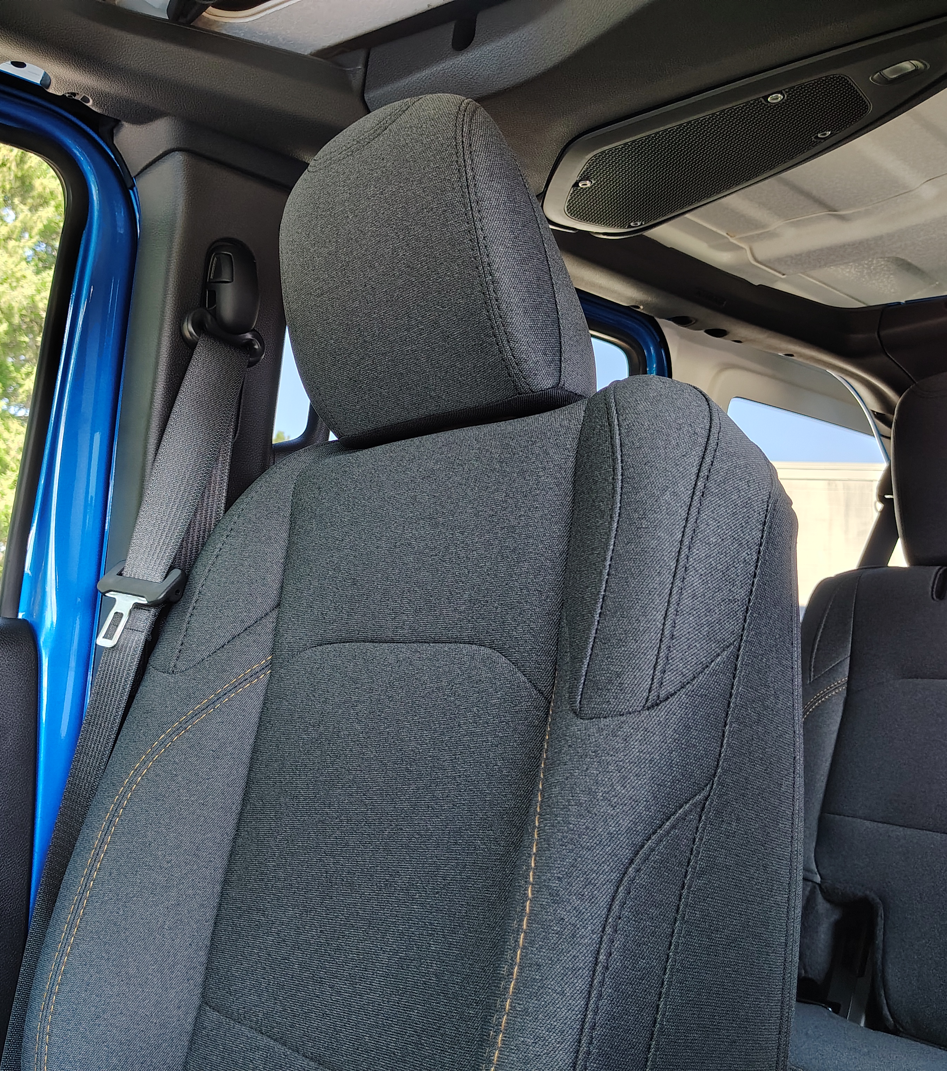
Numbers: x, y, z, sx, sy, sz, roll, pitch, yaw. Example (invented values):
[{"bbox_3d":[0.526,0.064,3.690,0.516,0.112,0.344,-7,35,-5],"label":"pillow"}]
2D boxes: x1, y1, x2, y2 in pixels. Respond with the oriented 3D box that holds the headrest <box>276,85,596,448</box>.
[{"bbox_3d":[-0.033,-0.178,0.690,0.235,0.205,0.103,-6,8,46],"label":"headrest"}]

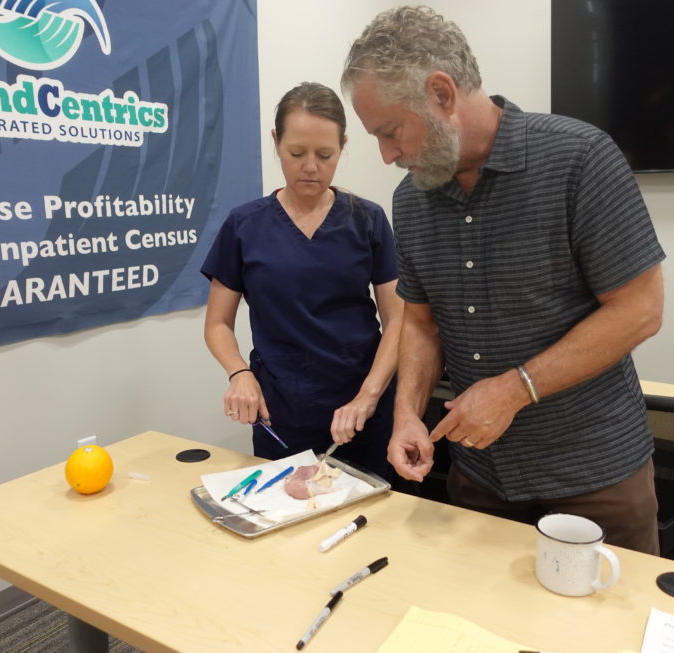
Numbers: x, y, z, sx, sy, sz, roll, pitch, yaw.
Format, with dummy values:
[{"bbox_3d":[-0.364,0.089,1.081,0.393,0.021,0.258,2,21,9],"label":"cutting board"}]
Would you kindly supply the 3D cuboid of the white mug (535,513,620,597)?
[{"bbox_3d":[0.373,0.358,1.010,0.129,0.087,0.098,10,14,44],"label":"white mug"}]

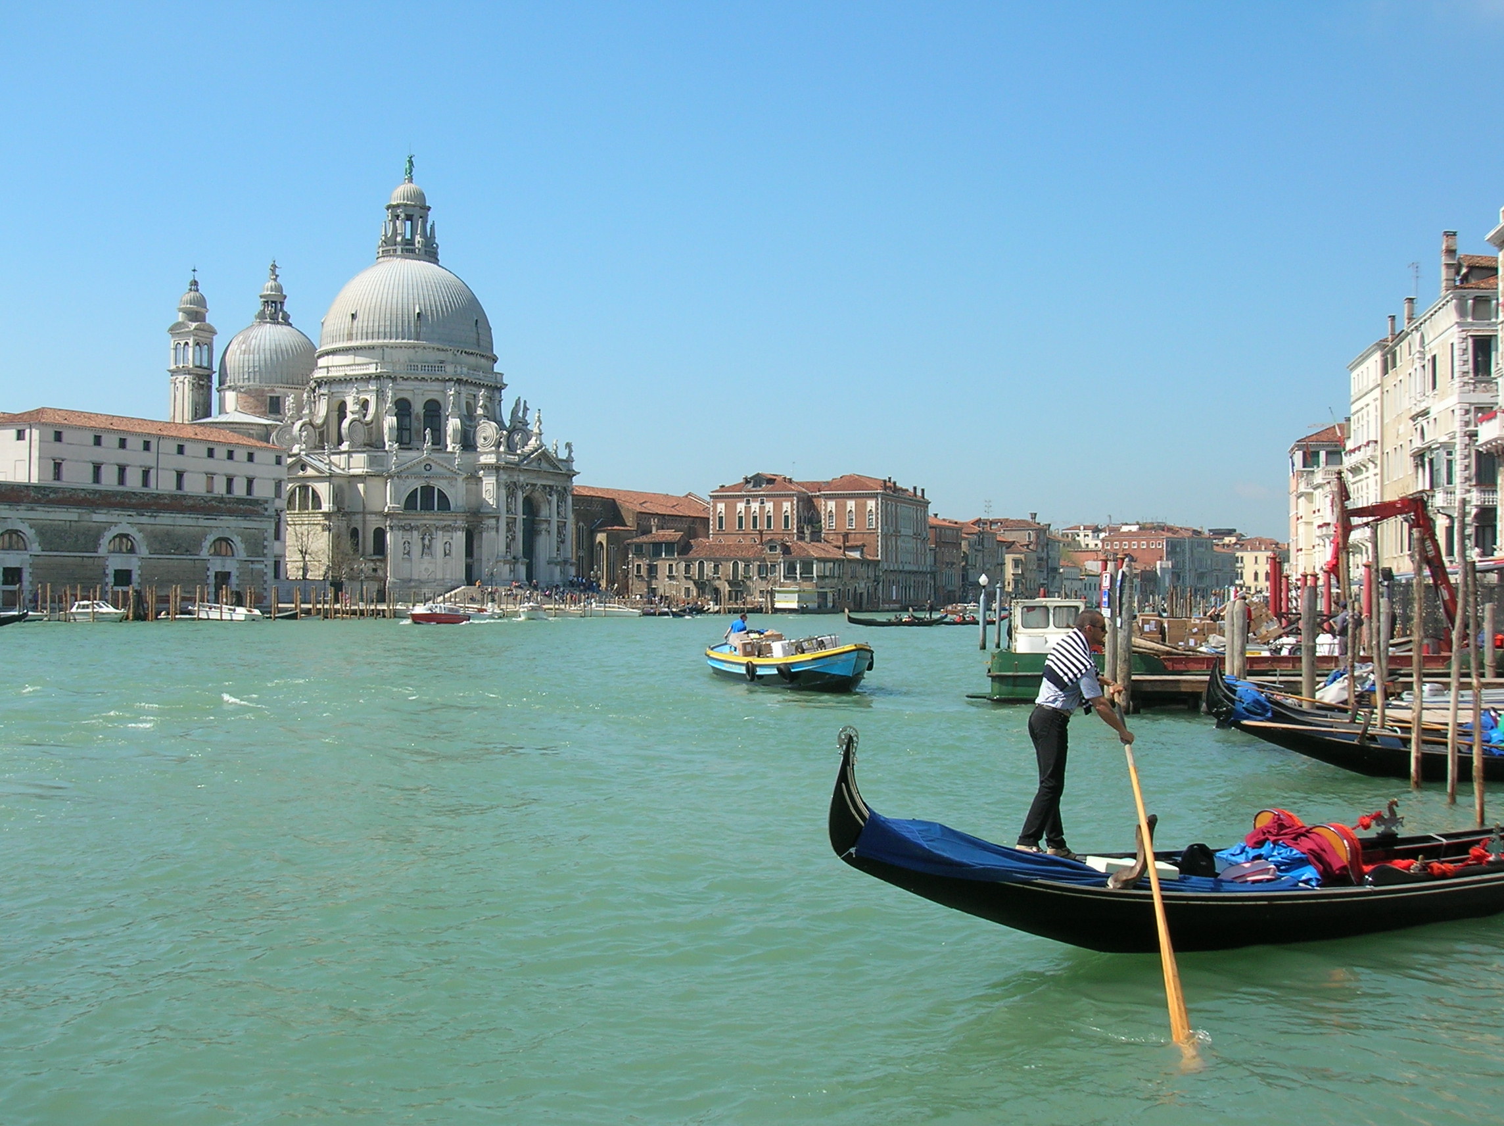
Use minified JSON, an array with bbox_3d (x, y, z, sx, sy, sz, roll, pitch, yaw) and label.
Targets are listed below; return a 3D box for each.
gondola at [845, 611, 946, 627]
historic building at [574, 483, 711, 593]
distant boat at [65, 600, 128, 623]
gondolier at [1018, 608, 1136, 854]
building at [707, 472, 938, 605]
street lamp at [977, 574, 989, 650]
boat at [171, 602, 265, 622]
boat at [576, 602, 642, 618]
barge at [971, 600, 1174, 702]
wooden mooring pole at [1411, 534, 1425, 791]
[{"bbox_3d":[12.463,4.738,144.000,9.300,1.500,1.400,1,-1,-14],"label":"gondola"},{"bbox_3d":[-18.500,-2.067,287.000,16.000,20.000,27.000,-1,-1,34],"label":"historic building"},{"bbox_3d":[-59.081,4.257,148.500,5.500,2.000,2.100,0,-1,-6],"label":"distant boat"},{"bbox_3d":[2.235,1.187,11.500,0.760,1.720,0.580,0,-1,-7],"label":"gondolier"},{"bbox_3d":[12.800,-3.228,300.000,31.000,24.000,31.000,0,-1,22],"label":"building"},{"bbox_3d":[10.638,2.246,76.000,0.480,3.470,0.480,0,-1,0],"label":"street lamp"},{"bbox_3d":[-50.495,4.605,157.000,7.800,1.800,2.400,0,-1,23],"label":"boat"},{"bbox_3d":[-17.110,5.676,201.000,8.000,1.850,2.400,0,-1,-6],"label":"boat"},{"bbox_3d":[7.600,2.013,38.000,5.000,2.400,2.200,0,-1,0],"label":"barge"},{"bbox_3d":[8.192,1.229,20.300,0.140,3.150,0.140,0,-1,0],"label":"wooden mooring pole"}]

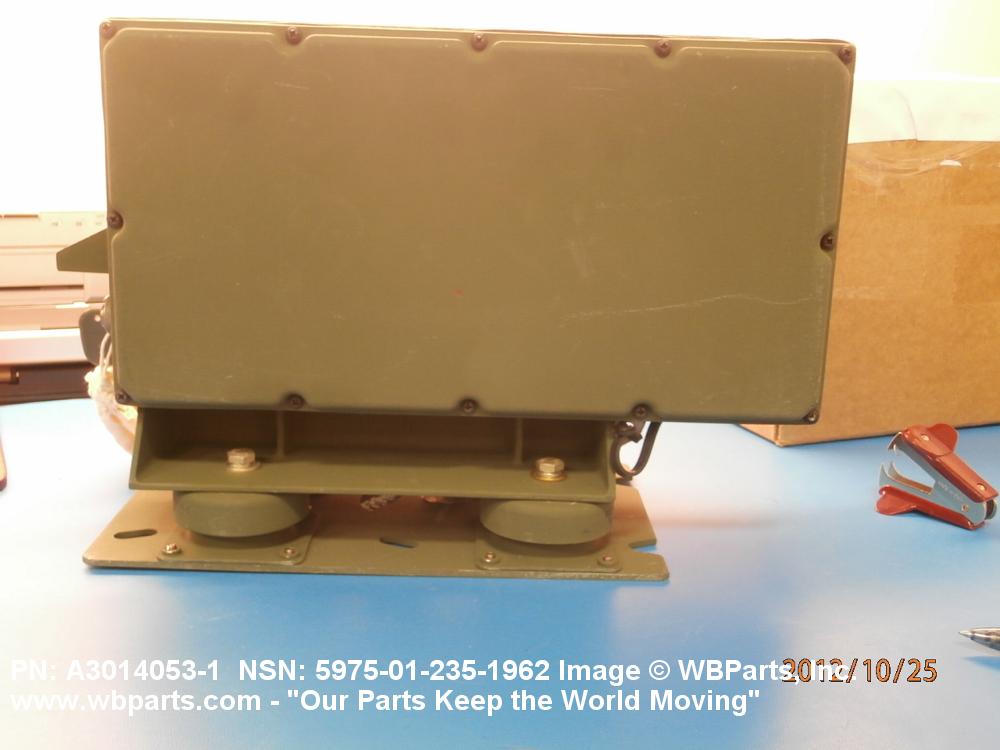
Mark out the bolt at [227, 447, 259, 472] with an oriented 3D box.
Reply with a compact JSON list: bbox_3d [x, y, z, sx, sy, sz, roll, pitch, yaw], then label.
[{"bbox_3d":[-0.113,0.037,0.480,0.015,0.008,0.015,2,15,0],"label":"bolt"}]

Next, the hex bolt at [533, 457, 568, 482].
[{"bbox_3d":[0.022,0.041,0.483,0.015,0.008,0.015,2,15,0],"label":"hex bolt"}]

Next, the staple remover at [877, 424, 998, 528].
[{"bbox_3d":[0.215,0.048,0.535,0.033,0.042,0.056,-11,19,-40],"label":"staple remover"}]

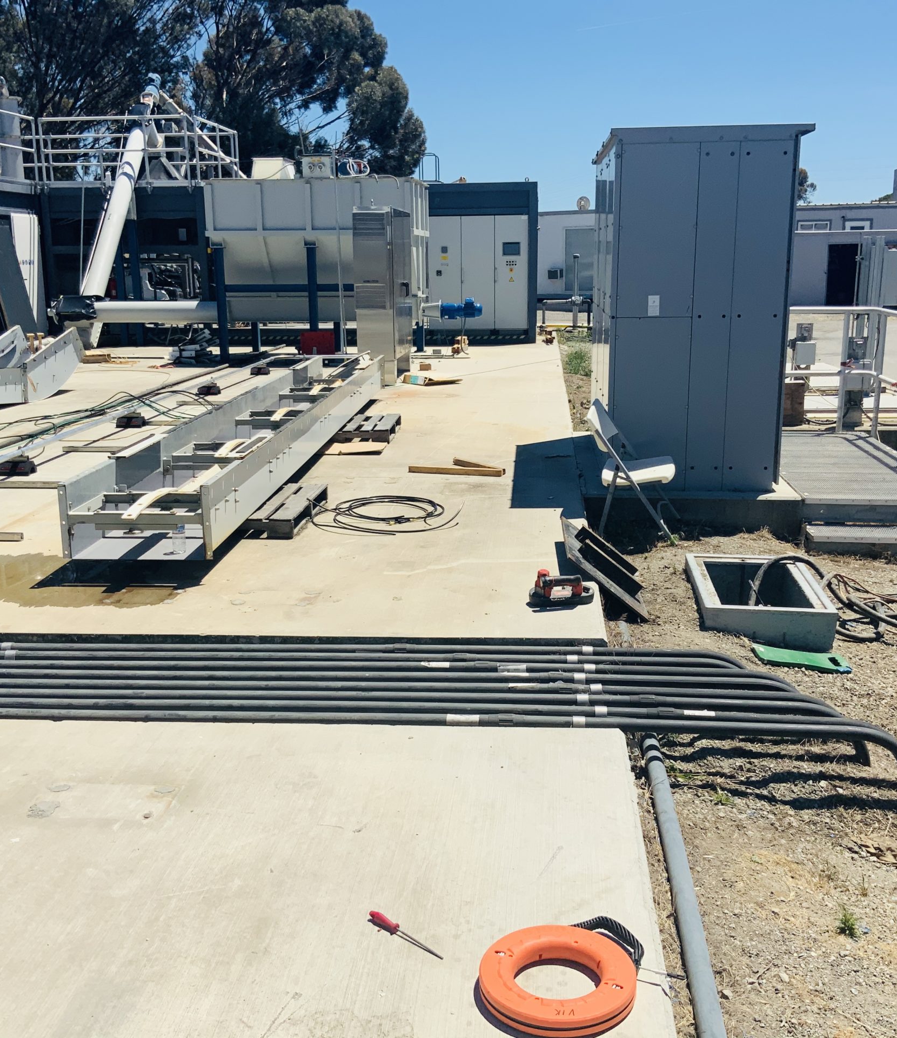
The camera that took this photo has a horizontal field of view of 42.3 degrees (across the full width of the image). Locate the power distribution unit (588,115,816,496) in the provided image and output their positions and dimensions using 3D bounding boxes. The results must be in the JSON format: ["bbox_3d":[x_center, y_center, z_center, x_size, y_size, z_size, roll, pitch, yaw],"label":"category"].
[{"bbox_3d":[1.702,-1.545,8.460,1.220,2.270,2.500,1,13,4],"label":"power distribution unit"}]

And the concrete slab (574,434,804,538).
[{"bbox_3d":[1.666,-0.290,8.737,1.380,0.290,2.660,1,13,4],"label":"concrete slab"}]

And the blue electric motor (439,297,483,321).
[{"bbox_3d":[0.193,-3.265,18.031,0.680,0.385,0.360,1,13,4],"label":"blue electric motor"}]

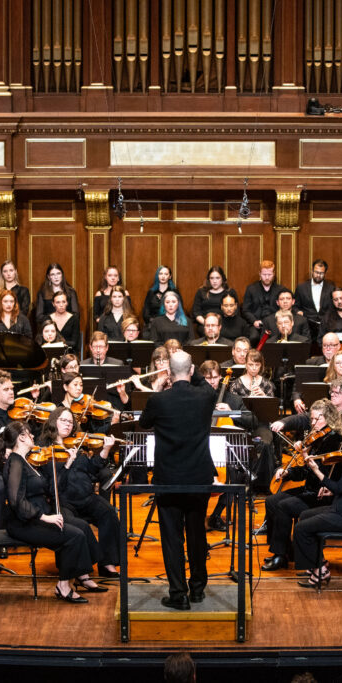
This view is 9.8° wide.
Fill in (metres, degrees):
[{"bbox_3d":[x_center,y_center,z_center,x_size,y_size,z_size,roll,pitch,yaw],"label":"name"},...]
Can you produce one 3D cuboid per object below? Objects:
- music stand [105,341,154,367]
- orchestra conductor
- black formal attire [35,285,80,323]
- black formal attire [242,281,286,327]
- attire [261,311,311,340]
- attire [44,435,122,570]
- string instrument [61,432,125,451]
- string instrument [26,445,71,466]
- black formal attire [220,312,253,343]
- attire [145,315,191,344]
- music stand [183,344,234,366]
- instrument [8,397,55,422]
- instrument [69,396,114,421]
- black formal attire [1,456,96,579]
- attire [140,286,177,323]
[{"bbox_3d":[-0.405,0.537,20.404,0.500,1.080,0.450,0,6,0],"label":"music stand"},{"bbox_3d":[0.056,0.927,13.950,0.540,1.750,0.560,0,5,2],"label":"orchestra conductor"},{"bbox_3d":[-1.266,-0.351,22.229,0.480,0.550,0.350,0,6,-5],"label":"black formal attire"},{"bbox_3d":[1.017,-0.270,21.200,0.500,0.750,0.340,0,5,2],"label":"black formal attire"},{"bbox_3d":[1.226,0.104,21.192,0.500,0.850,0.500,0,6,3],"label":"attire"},{"bbox_3d":[-0.727,1.294,16.000,0.660,1.070,0.480,3,7,30],"label":"attire"},{"bbox_3d":[-0.587,0.795,16.000,0.600,0.100,0.210,6,28,0],"label":"string instrument"},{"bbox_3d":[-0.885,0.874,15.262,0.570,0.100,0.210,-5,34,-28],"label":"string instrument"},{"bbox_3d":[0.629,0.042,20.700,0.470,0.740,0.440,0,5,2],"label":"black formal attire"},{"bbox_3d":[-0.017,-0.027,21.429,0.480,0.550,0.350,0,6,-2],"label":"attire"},{"bbox_3d":[0.321,0.515,18.000,0.510,1.050,0.420,0,5,0],"label":"music stand"},{"bbox_3d":[-1.024,0.579,16.000,0.620,0.110,0.220,7,49,12],"label":"instrument"},{"bbox_3d":[-0.615,0.610,18.000,0.600,0.210,0.100,15,-29,3],"label":"instrument"},{"bbox_3d":[-0.938,1.340,15.250,0.670,0.980,0.480,2,5,15],"label":"black formal attire"},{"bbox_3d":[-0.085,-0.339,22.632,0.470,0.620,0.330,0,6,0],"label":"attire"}]

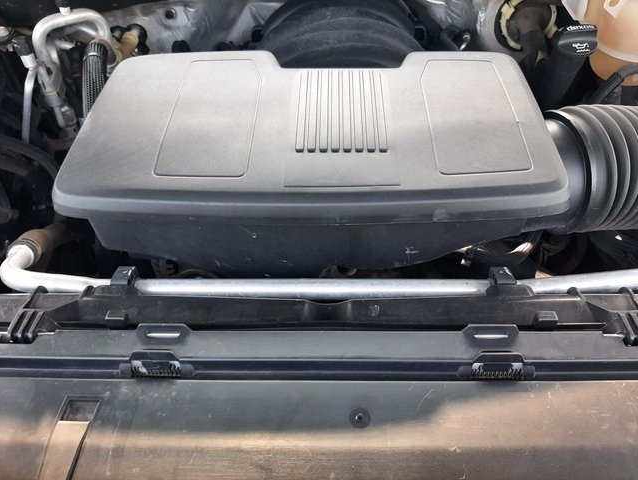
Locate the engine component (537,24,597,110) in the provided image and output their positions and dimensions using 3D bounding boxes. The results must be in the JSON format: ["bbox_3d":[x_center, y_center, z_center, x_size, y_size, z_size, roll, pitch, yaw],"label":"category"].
[{"bbox_3d":[0.397,-0.274,0.770,0.055,0.145,0.052,3,58,5],"label":"engine component"}]

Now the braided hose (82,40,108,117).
[{"bbox_3d":[-0.305,-0.217,0.655,0.032,0.032,0.115,0,80,-11],"label":"braided hose"}]

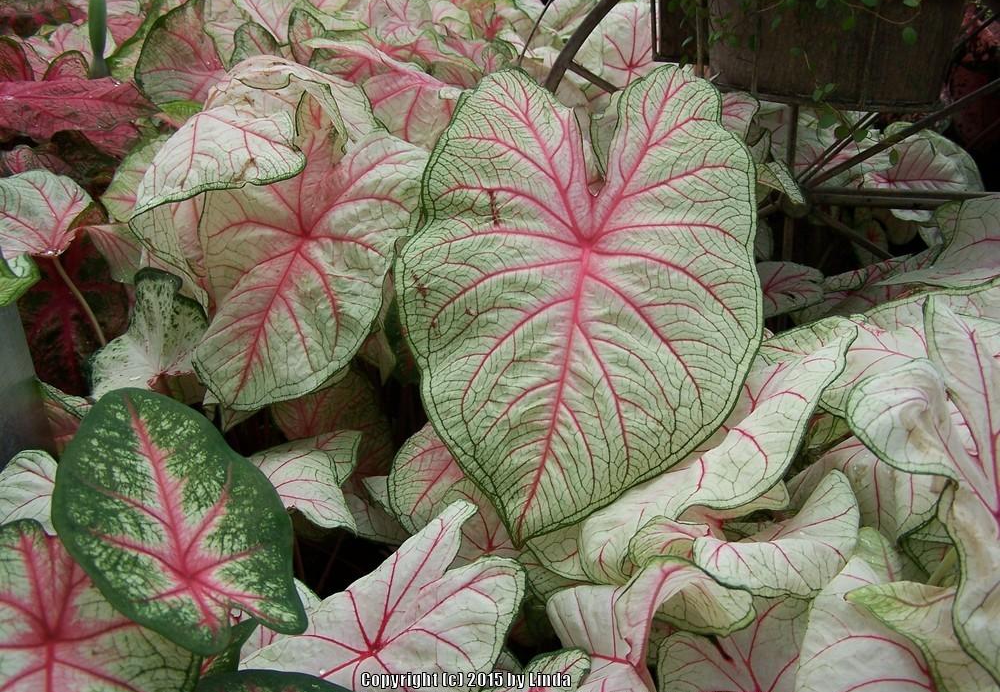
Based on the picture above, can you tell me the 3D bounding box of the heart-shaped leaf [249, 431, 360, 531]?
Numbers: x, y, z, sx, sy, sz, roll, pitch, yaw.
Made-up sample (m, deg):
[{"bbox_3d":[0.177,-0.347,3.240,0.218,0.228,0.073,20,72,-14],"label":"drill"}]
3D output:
[{"bbox_3d":[-0.148,0.100,0.800,0.085,0.055,0.070,18,28,38],"label":"heart-shaped leaf"}]

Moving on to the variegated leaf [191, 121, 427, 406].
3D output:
[{"bbox_3d":[-0.149,-0.065,0.870,0.175,0.215,0.080,6,-18,5],"label":"variegated leaf"}]

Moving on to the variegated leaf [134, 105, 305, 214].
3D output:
[{"bbox_3d":[-0.221,-0.144,0.860,0.130,0.070,0.080,2,22,5],"label":"variegated leaf"}]

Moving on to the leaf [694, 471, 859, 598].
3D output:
[{"bbox_3d":[0.169,0.116,0.670,0.095,0.060,0.065,-2,22,-5],"label":"leaf"}]

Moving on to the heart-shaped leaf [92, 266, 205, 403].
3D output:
[{"bbox_3d":[-0.288,-0.007,0.900,0.095,0.105,0.060,2,-6,6],"label":"heart-shaped leaf"}]

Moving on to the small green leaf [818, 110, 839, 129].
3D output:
[{"bbox_3d":[0.353,-0.243,1.180,0.020,0.021,0.008,0,12,0],"label":"small green leaf"}]

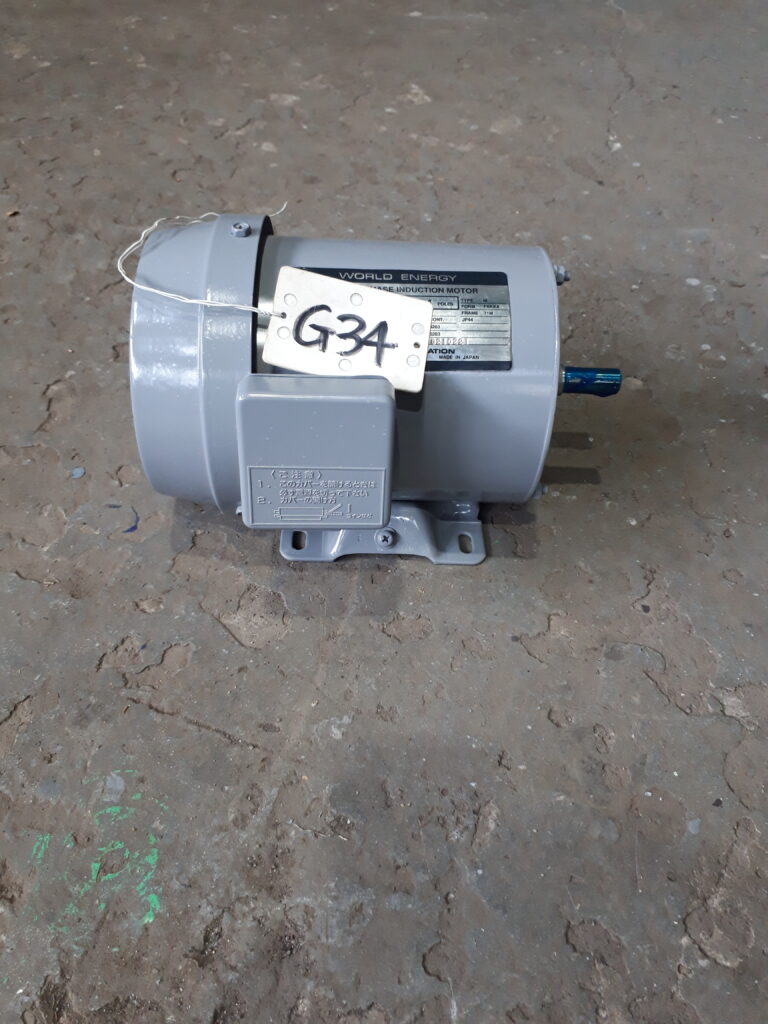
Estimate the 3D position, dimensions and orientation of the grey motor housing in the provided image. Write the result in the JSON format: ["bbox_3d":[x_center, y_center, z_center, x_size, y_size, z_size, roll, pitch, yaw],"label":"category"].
[{"bbox_3d":[0.005,-0.065,0.402,0.237,0.147,0.166,2,50,-3],"label":"grey motor housing"}]

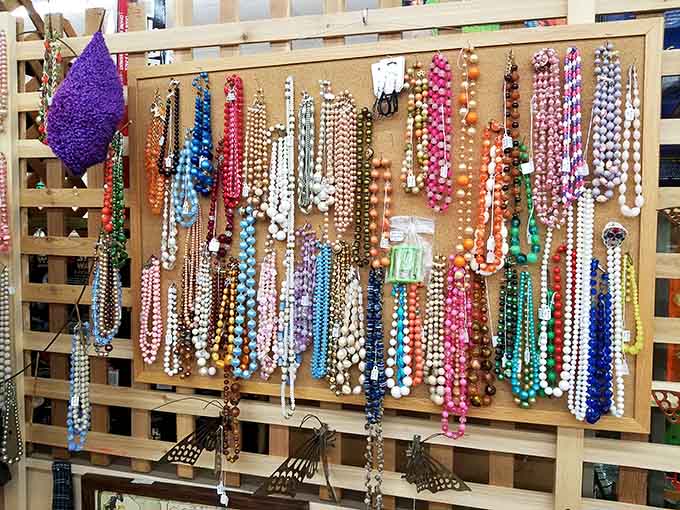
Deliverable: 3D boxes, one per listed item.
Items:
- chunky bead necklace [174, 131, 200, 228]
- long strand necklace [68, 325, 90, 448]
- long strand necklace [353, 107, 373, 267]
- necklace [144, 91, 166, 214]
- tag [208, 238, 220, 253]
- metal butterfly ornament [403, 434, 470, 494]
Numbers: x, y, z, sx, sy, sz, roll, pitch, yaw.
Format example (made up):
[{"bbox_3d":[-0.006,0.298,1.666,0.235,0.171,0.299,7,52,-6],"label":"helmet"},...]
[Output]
[{"bbox_3d":[-0.281,-0.139,0.939,0.046,0.179,0.025,1,3,16],"label":"chunky bead necklace"},{"bbox_3d":[-0.526,0.266,1.031,0.047,0.263,0.025,1,3,16],"label":"long strand necklace"},{"bbox_3d":[0.039,-0.114,0.856,0.027,0.265,0.013,1,3,16],"label":"long strand necklace"},{"bbox_3d":[-0.351,-0.195,0.972,0.040,0.236,0.025,1,3,16],"label":"necklace"},{"bbox_3d":[-0.226,-0.018,0.922,0.023,0.024,0.003,1,3,16],"label":"tag"},{"bbox_3d":[0.158,0.344,0.839,0.110,0.101,0.070,1,3,16],"label":"metal butterfly ornament"}]

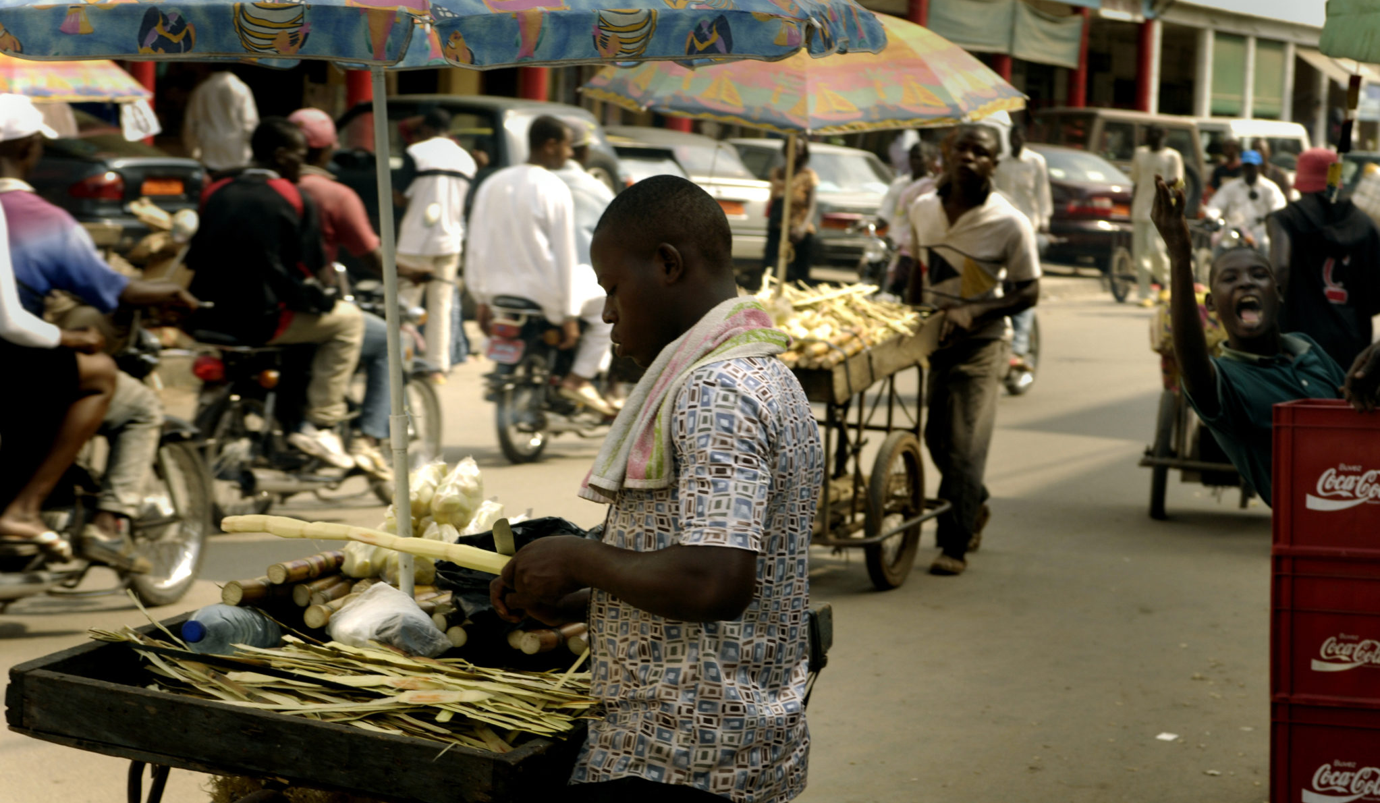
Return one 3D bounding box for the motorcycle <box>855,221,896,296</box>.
[{"bbox_3d":[1.425,-0.721,23.395,0.740,1.080,1.950,4,5,18],"label":"motorcycle"}]

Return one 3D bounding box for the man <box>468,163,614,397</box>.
[{"bbox_3d":[-0.693,-0.662,16.600,0.540,1.360,0.680,3,5,23],"label":"man"}]

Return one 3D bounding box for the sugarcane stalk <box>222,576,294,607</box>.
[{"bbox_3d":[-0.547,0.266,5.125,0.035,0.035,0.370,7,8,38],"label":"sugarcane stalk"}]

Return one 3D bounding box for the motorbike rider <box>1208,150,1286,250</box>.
[{"bbox_3d":[4.493,-1.448,27.800,0.660,1.250,0.680,2,5,13],"label":"motorbike rider"}]

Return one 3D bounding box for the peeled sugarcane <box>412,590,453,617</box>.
[{"bbox_3d":[-0.399,0.314,5.350,0.035,0.040,0.220,2,5,17],"label":"peeled sugarcane"}]

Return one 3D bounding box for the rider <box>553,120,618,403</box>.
[{"bbox_3d":[-0.420,-0.680,17.000,0.550,1.420,0.750,4,5,28],"label":"rider"}]

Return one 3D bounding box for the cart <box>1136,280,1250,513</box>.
[{"bbox_3d":[2.500,-0.010,15.300,1.000,1.060,1.400,4,4,10],"label":"cart"}]

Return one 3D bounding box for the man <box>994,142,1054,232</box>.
[{"bbox_3d":[2.046,-0.961,21.400,0.520,1.400,0.650,3,5,25],"label":"man"}]

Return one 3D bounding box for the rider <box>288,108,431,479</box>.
[{"bbox_3d":[-1.400,-0.442,14.050,0.600,1.480,0.750,4,5,30],"label":"rider"}]

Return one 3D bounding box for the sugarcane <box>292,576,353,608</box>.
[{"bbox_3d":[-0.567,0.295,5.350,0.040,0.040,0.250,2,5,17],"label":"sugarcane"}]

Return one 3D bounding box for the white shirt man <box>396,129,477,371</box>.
[{"bbox_3d":[-1.585,-0.970,21.500,0.500,1.700,0.380,4,5,18],"label":"white shirt man"}]

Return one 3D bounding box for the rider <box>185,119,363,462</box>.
[{"bbox_3d":[-1.700,-0.440,14.150,0.530,1.420,0.700,5,5,30],"label":"rider"}]

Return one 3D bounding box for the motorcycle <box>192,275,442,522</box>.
[{"bbox_3d":[-1.532,-0.080,14.613,0.740,1.060,1.950,5,6,27],"label":"motorcycle"}]

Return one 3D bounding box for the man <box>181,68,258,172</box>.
[{"bbox_3d":[-3.340,-1.750,24.600,0.540,1.700,0.360,2,4,-4],"label":"man"}]

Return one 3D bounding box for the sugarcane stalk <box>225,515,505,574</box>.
[{"bbox_3d":[-0.449,0.201,4.835,0.466,0.035,0.030,7,6,21],"label":"sugarcane stalk"}]

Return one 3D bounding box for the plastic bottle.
[{"bbox_3d":[-0.672,0.335,5.005,0.082,0.082,0.260,1,-3,15],"label":"plastic bottle"}]

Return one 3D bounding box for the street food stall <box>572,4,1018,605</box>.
[{"bbox_3d":[0.456,-0.384,12.662,1.650,2.160,1.700,4,5,20],"label":"street food stall"}]

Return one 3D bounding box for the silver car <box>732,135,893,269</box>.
[{"bbox_3d":[1.147,-2.194,38.000,1.720,1.450,4.400,-1,5,-22],"label":"silver car"}]

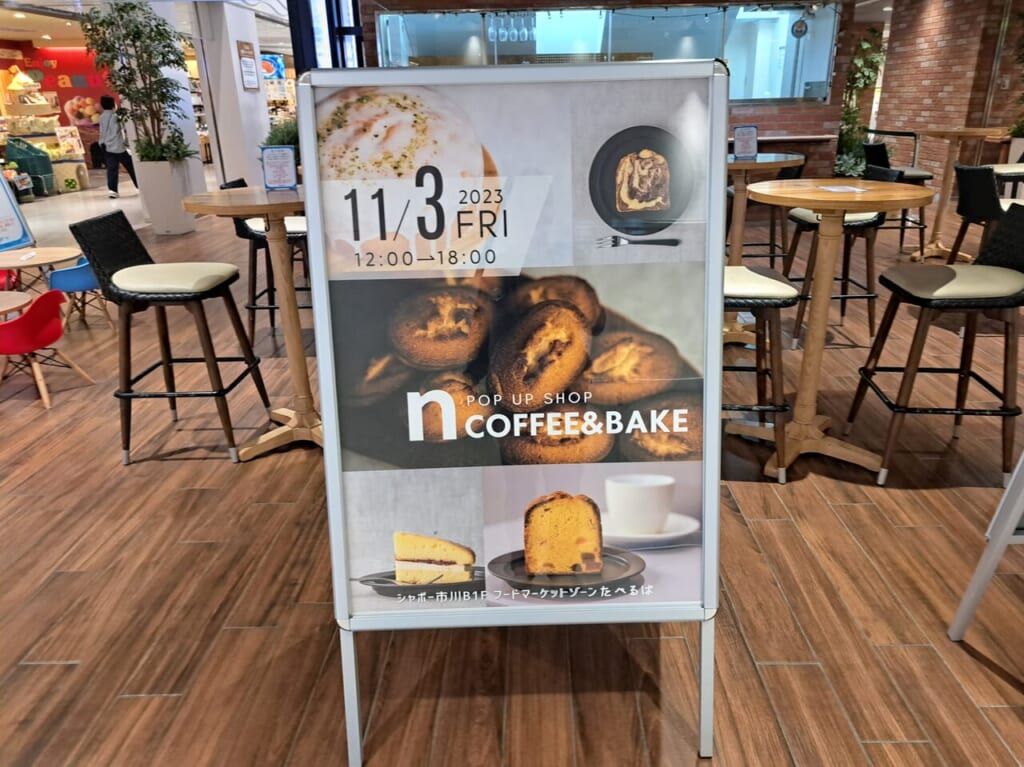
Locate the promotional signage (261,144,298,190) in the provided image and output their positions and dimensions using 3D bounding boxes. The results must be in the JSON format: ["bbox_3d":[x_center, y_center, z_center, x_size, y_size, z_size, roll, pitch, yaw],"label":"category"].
[{"bbox_3d":[-0.885,-0.819,2.697,0.130,0.170,0.050,0,22,4],"label":"promotional signage"}]

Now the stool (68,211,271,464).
[{"bbox_3d":[-1.308,-0.191,2.811,0.480,0.930,0.450,-1,22,2],"label":"stool"}]

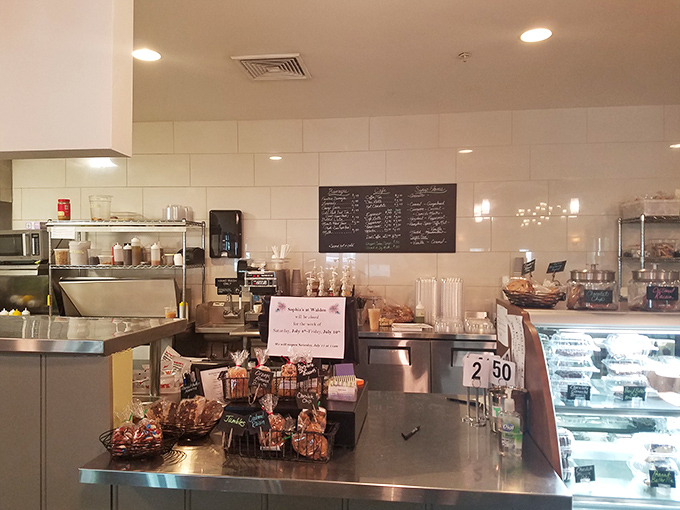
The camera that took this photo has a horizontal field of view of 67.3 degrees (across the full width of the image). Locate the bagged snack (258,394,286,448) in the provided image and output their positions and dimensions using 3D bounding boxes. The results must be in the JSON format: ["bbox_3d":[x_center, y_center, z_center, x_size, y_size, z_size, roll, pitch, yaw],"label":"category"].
[{"bbox_3d":[-0.196,0.481,1.470,0.073,0.155,0.048,0,0,7],"label":"bagged snack"}]

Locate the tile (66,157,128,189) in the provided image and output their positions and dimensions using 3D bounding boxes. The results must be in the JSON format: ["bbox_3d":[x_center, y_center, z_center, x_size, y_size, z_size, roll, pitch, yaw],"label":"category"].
[{"bbox_3d":[-2.304,-0.783,4.840,0.606,0.303,0.010,0,1,7],"label":"tile"}]

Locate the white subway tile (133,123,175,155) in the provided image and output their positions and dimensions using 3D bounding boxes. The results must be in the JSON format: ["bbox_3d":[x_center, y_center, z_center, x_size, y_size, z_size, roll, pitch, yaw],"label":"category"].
[{"bbox_3d":[-1.860,-1.096,4.795,0.605,0.302,0.010,0,0,7],"label":"white subway tile"}]

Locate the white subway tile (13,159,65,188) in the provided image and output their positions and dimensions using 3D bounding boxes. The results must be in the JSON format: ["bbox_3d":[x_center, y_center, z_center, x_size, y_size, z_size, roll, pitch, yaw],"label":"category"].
[{"bbox_3d":[-2.903,-0.795,4.942,0.545,0.305,0.010,0,0,7],"label":"white subway tile"}]

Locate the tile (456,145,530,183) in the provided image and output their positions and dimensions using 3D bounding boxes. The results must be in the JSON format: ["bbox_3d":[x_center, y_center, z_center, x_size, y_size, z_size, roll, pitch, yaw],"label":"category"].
[{"bbox_3d":[1.333,-0.791,4.455,0.610,0.304,0.010,0,-1,7],"label":"tile"}]

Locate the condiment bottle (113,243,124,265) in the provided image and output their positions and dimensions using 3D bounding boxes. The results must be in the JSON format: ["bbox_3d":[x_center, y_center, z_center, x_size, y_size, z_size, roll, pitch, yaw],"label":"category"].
[{"bbox_3d":[-1.885,-0.009,4.350,0.068,0.190,0.068,0,-1,-6],"label":"condiment bottle"}]

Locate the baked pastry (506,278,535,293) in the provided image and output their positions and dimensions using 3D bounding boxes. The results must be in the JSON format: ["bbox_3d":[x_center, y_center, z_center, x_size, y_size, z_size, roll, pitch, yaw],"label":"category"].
[{"bbox_3d":[0.675,0.118,1.910,0.100,0.060,0.085,0,-1,18],"label":"baked pastry"}]

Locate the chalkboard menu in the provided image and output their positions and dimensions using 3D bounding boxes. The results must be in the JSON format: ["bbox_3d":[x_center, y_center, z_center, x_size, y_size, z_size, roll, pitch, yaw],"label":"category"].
[{"bbox_3d":[0.417,-0.316,4.524,1.210,0.597,0.020,0,1,7],"label":"chalkboard menu"}]

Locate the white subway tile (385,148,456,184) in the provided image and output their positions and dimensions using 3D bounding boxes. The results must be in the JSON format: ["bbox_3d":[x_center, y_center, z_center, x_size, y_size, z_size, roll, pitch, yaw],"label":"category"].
[{"bbox_3d":[0.724,-0.786,4.491,0.606,0.303,0.010,0,1,7],"label":"white subway tile"}]

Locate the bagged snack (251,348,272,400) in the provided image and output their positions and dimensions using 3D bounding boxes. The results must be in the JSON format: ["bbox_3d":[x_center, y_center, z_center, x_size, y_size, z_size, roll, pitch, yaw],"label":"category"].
[{"bbox_3d":[-0.264,0.400,1.715,0.070,0.165,0.055,0,0,7],"label":"bagged snack"}]

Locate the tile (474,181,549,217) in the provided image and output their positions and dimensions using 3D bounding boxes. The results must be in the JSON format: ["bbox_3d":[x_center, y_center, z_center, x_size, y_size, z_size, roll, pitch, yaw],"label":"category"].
[{"bbox_3d":[1.484,-0.483,4.431,0.610,0.304,0.010,0,-1,7],"label":"tile"}]

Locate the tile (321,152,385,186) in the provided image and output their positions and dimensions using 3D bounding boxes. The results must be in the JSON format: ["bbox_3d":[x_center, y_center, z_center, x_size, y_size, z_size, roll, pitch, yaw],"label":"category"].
[{"bbox_3d":[0.111,-0.766,4.545,0.605,0.302,0.010,0,0,7],"label":"tile"}]

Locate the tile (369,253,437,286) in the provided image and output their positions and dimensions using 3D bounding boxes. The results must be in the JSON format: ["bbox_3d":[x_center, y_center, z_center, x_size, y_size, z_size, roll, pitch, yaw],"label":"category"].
[{"bbox_3d":[0.561,0.129,4.537,0.609,0.305,0.010,0,0,7],"label":"tile"}]

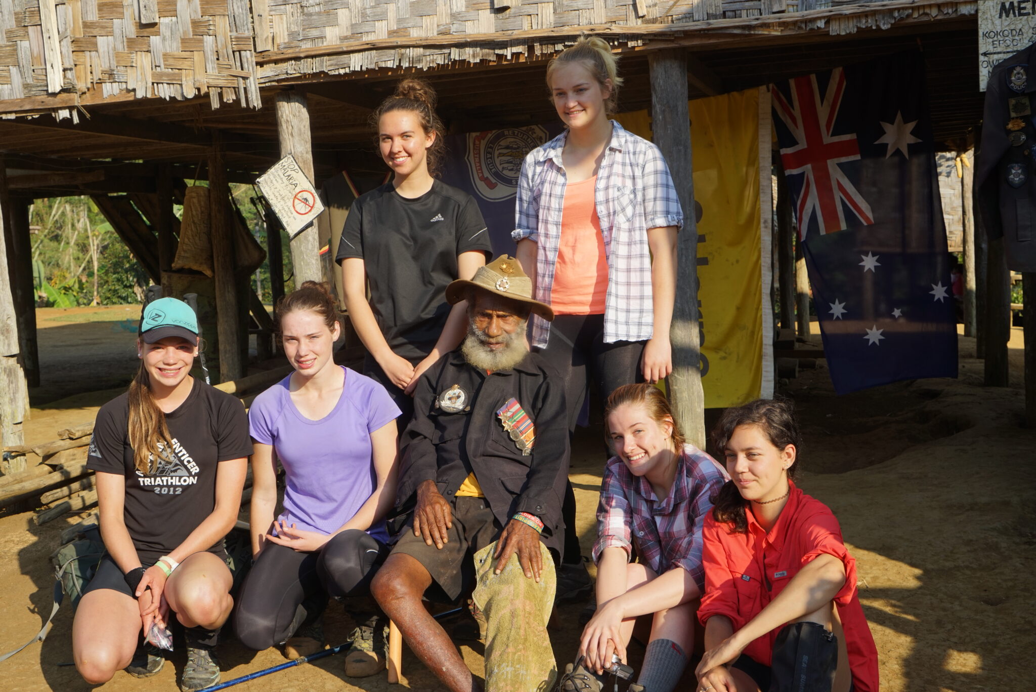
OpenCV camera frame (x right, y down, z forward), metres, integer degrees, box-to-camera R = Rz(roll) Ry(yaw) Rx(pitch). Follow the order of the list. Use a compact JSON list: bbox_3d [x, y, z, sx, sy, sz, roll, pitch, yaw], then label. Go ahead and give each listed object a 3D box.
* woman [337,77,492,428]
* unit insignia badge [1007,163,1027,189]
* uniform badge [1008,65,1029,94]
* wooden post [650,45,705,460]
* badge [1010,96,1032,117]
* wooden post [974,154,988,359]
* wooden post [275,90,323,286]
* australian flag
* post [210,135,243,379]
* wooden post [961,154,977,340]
[{"bbox_3d":[-0.285,-0.021,3.878,0.500,1.650,0.340,-1,6,12],"label":"woman"},{"bbox_3d":[1.764,-0.602,4.270,0.077,0.088,0.012,-1,6,16],"label":"unit insignia badge"},{"bbox_3d":[1.767,-0.942,4.270,0.082,0.103,0.012,-1,6,16],"label":"uniform badge"},{"bbox_3d":[0.676,-0.296,5.068,0.155,1.856,0.155,-2,6,18],"label":"wooden post"},{"bbox_3d":[1.774,-0.845,4.270,0.074,0.073,0.010,-1,6,16],"label":"badge"},{"bbox_3d":[3.572,-0.718,9.322,0.120,1.626,0.120,-1,6,18],"label":"wooden post"},{"bbox_3d":[-0.998,-0.287,5.808,0.150,1.846,0.150,-3,6,18],"label":"wooden post"},{"bbox_3d":[1.855,-0.654,6.450,0.950,1.780,0.120,-1,6,18],"label":"australian flag"},{"bbox_3d":[-2.290,-0.648,9.472,0.160,1.987,0.160,-1,6,18],"label":"post"},{"bbox_3d":[4.036,-0.904,10.835,0.115,1.666,0.115,-1,6,18],"label":"wooden post"}]

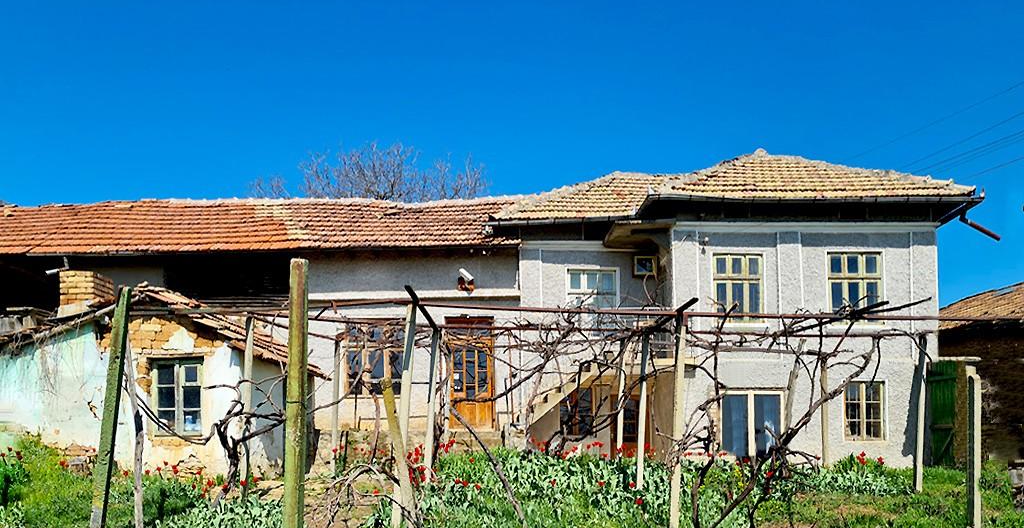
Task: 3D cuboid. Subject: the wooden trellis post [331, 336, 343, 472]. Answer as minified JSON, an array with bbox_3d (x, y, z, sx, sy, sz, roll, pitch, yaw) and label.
[{"bbox_3d":[-2.979,2.367,13.000,0.100,2.273,0.100,1,-5,0],"label":"wooden trellis post"}]

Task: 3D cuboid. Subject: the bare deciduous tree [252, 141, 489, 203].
[{"bbox_3d":[-5.003,1.036,27.000,8.200,10.500,8.000,-1,-5,0],"label":"bare deciduous tree"}]

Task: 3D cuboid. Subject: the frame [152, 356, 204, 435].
[{"bbox_3d":[-5.132,2.048,11.800,0.770,1.190,0.120,-1,-5,0],"label":"frame"}]

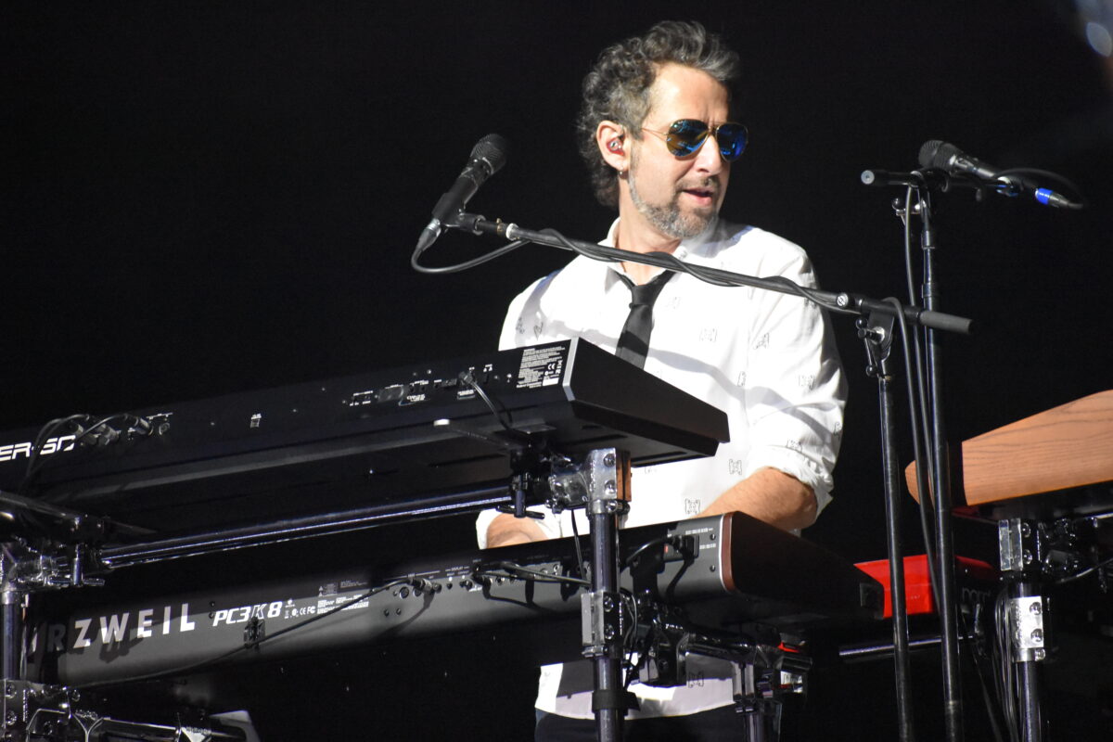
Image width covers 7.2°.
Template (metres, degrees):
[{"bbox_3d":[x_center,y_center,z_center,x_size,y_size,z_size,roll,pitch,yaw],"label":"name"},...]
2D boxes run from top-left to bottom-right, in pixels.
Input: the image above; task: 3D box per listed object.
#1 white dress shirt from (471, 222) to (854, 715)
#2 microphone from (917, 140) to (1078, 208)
[{"bbox_3d":[0.146,0.133,12.200,0.500,0.670,0.340,-4,-8,17],"label":"white dress shirt"},{"bbox_3d":[0.652,-0.283,13.000,0.250,0.055,0.050,18,-3,14],"label":"microphone"}]

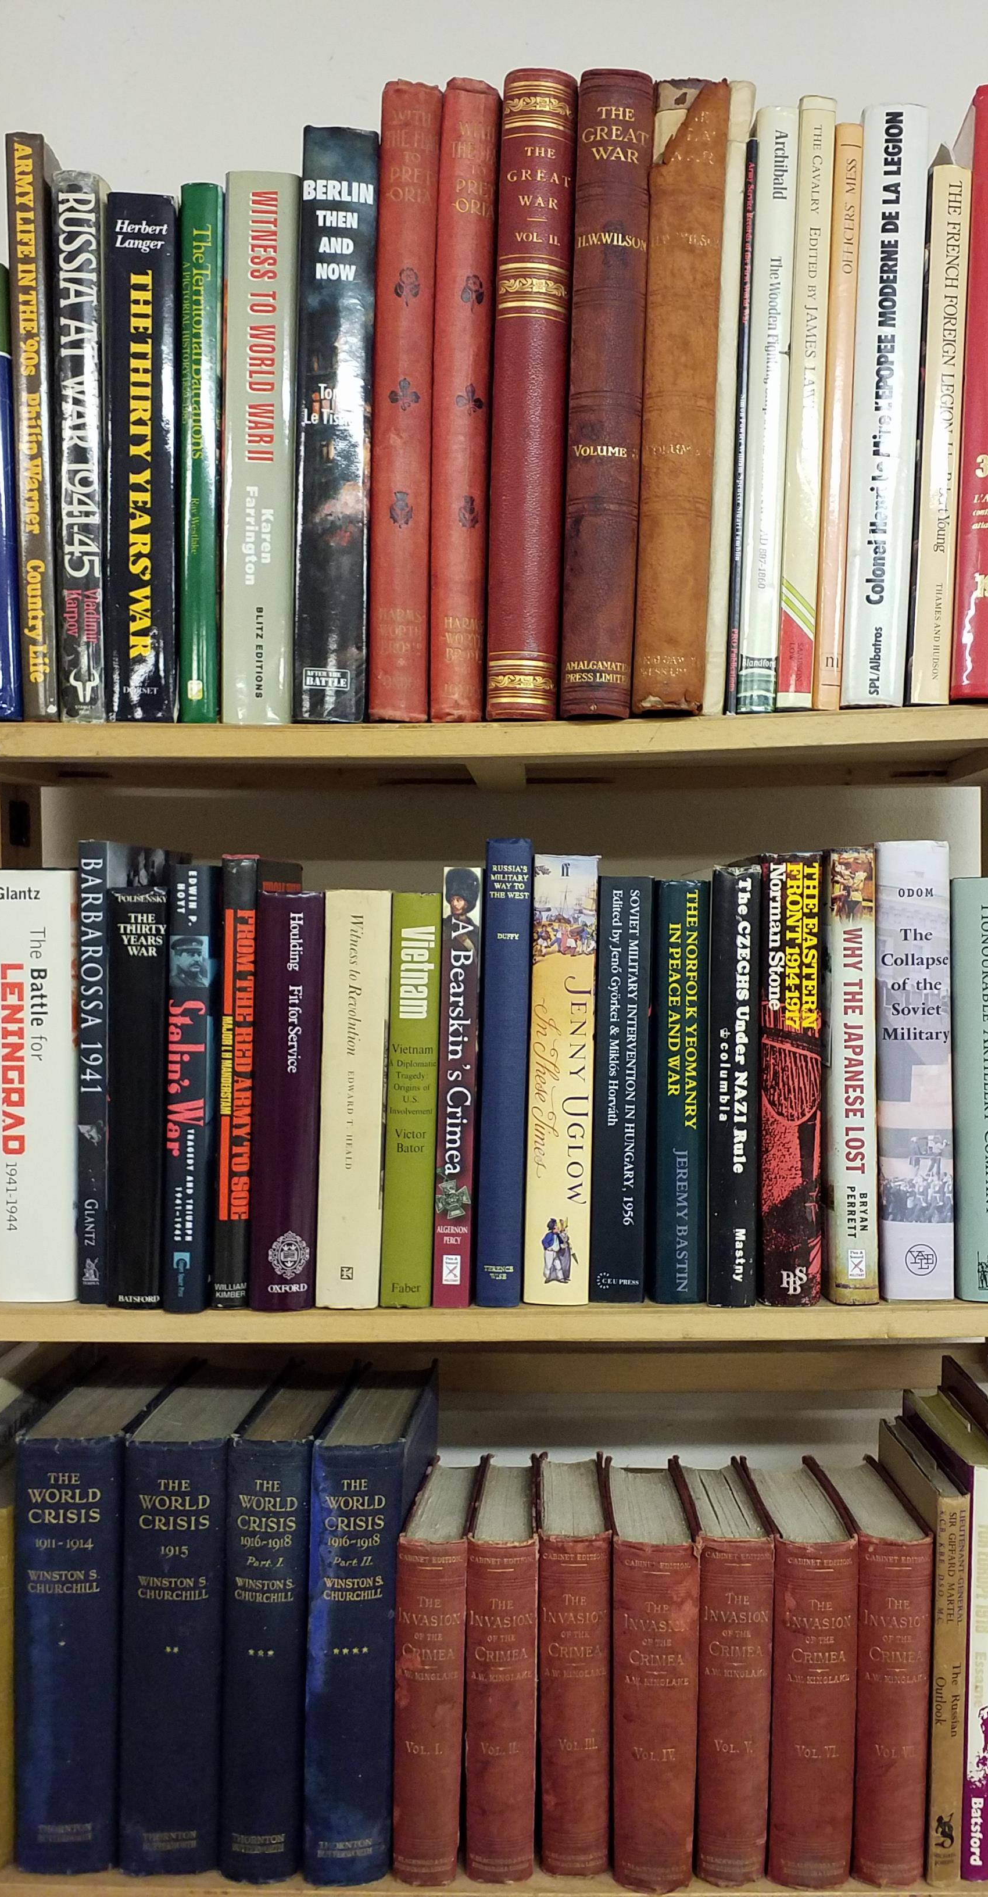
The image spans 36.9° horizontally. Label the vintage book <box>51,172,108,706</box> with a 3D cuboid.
[{"bbox_3d":[-0.213,-0.266,0.889,0.024,0.285,0.225,0,1,2],"label":"vintage book"}]

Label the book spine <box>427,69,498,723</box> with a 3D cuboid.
[{"bbox_3d":[-0.011,-0.292,0.904,0.029,0.333,0.250,2,2,2],"label":"book spine"}]

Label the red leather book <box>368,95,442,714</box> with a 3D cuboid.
[{"bbox_3d":[-0.042,-0.287,0.895,0.031,0.330,0.250,1,1,2],"label":"red leather book"}]

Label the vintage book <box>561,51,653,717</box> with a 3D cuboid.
[{"bbox_3d":[0.062,-0.288,0.888,0.036,0.332,0.250,2,1,2],"label":"vintage book"}]

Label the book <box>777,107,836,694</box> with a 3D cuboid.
[{"bbox_3d":[0.164,-0.283,0.879,0.020,0.311,0.235,2,1,2],"label":"book"}]

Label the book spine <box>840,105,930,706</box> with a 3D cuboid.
[{"bbox_3d":[0.207,-0.287,0.889,0.033,0.308,0.235,2,2,2],"label":"book spine"}]

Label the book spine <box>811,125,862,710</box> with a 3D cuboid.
[{"bbox_3d":[0.181,-0.276,0.873,0.014,0.298,0.220,2,1,2],"label":"book spine"}]

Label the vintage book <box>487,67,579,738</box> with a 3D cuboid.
[{"bbox_3d":[0.024,-0.294,0.903,0.037,0.337,0.250,2,2,2],"label":"vintage book"}]

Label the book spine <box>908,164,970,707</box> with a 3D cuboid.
[{"bbox_3d":[0.236,-0.271,0.879,0.021,0.278,0.215,1,2,2],"label":"book spine"}]

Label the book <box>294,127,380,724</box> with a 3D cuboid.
[{"bbox_3d":[-0.079,-0.280,0.894,0.039,0.310,0.225,1,2,2],"label":"book"}]

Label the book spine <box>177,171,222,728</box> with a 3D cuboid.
[{"bbox_3d":[-0.151,-0.262,0.882,0.021,0.279,0.215,0,1,2],"label":"book spine"}]

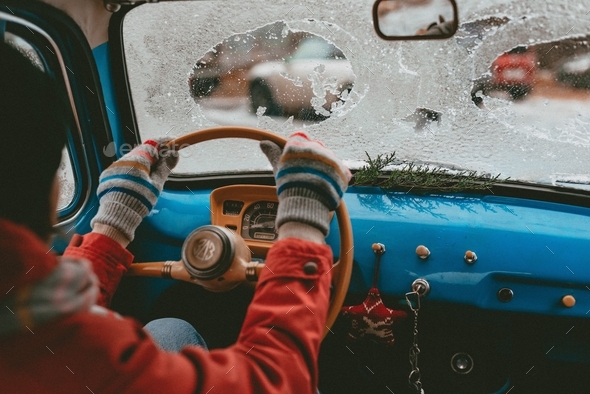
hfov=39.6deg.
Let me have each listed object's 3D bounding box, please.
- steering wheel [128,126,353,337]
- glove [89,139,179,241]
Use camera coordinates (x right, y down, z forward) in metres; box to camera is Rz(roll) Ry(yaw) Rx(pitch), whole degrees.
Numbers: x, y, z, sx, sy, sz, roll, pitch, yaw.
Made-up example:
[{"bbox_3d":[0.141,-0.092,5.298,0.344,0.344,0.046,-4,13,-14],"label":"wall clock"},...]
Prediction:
[{"bbox_3d":[-0.112,0.083,1.181,0.395,0.395,0.090,3,-14,16],"label":"steering wheel"},{"bbox_3d":[-0.235,-0.011,1.205,0.100,0.080,0.155,10,57,21],"label":"glove"}]

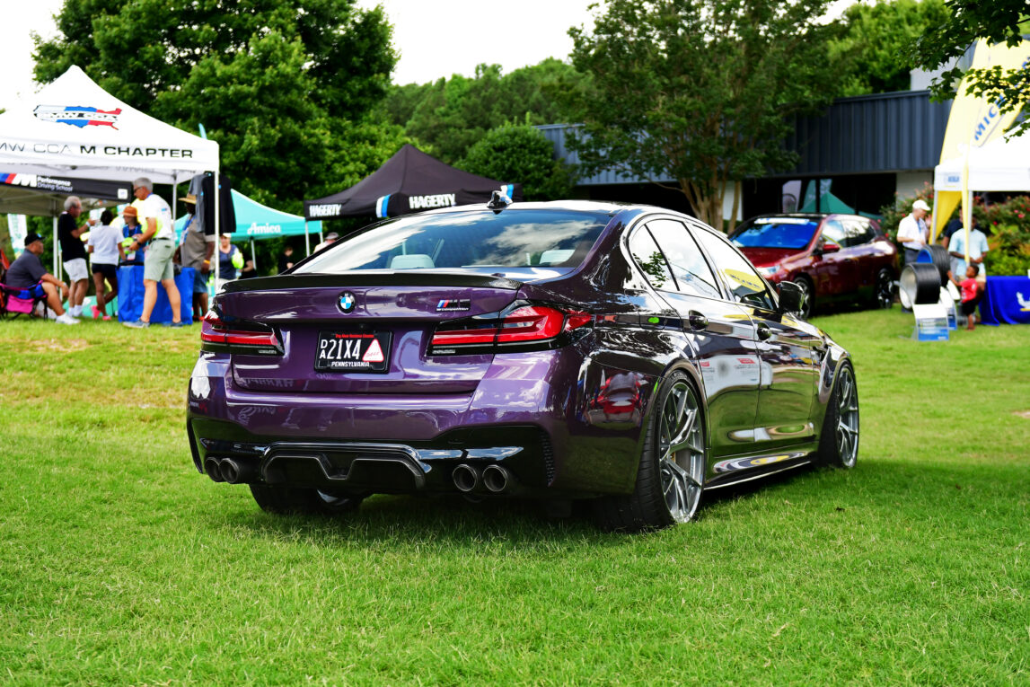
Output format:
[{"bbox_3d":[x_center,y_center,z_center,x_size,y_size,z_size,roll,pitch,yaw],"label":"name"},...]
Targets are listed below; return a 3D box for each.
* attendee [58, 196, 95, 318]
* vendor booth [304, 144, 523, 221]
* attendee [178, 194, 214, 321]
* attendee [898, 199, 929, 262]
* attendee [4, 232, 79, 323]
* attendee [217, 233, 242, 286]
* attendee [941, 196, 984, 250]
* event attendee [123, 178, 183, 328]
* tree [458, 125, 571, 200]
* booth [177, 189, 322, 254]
[{"bbox_3d":[-6.055,-1.200,20.600,0.530,1.690,0.500,-1,3,-18],"label":"attendee"},{"bbox_3d":[-2.108,-2.316,29.600,3.050,3.300,3.050,-3,4,-44],"label":"vendor booth"},{"bbox_3d":[-4.405,-1.188,20.500,0.500,1.740,0.600,-2,3,-29],"label":"attendee"},{"bbox_3d":[5.989,-1.263,22.300,0.450,1.780,0.520,2,4,37],"label":"attendee"},{"bbox_3d":[-6.032,-0.826,19.000,1.000,1.170,0.600,1,3,12],"label":"attendee"},{"bbox_3d":[-4.894,-1.063,25.500,0.500,1.660,0.350,0,3,6],"label":"attendee"},{"bbox_3d":[6.922,-1.262,22.800,0.550,1.770,0.380,1,3,14],"label":"attendee"},{"bbox_3d":[-4.451,-1.116,18.300,0.720,1.810,0.580,1,3,21],"label":"event attendee"},{"bbox_3d":[-0.024,-3.567,39.000,3.000,4.400,3.000,0,3,0],"label":"tree"},{"bbox_3d":[-6.696,-2.114,35.000,3.050,3.250,3.050,3,4,41],"label":"booth"}]

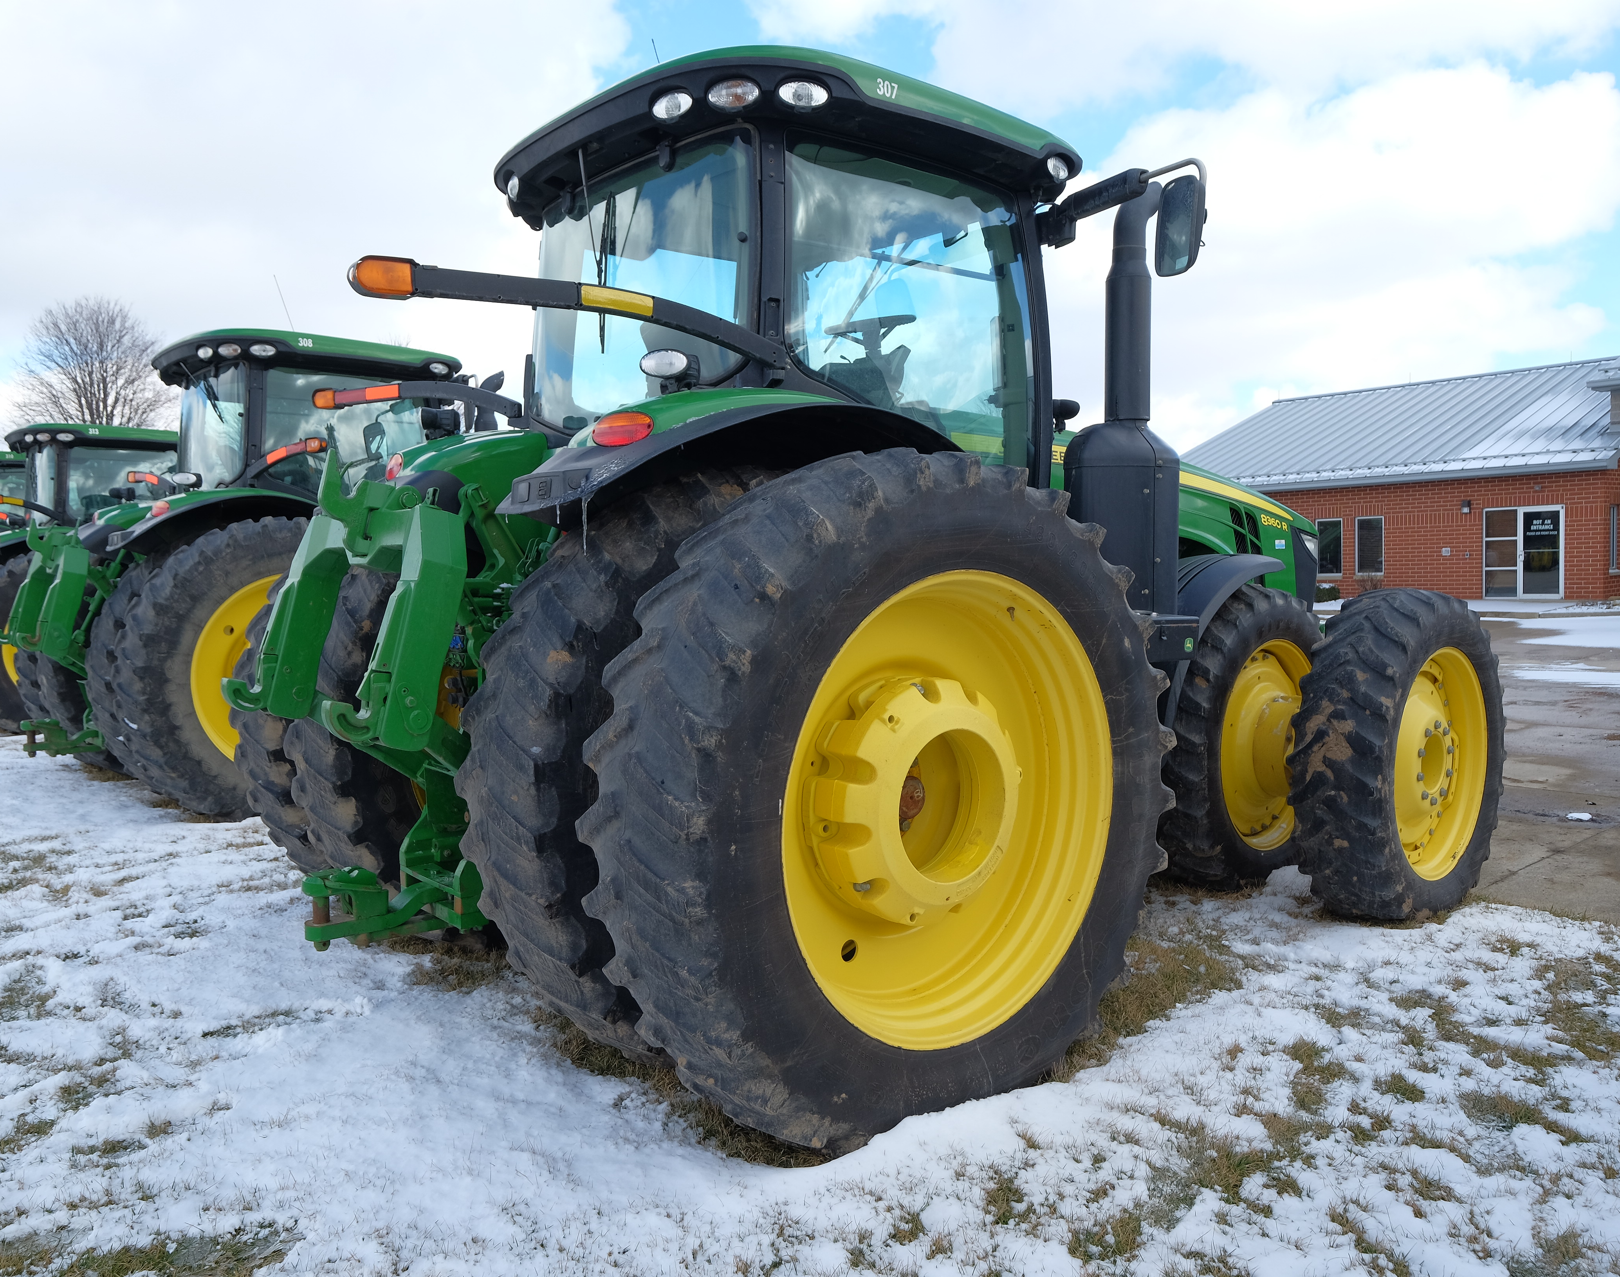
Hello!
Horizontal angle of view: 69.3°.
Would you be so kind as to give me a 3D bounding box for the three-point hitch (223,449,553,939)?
[{"bbox_3d":[-1.402,0.199,3.981,0.920,1.680,1.250,-1,3,-40],"label":"three-point hitch"}]

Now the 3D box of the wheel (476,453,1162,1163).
[{"bbox_3d":[0.069,0.431,3.703,2.000,1.950,1.235,-1,3,-40],"label":"wheel"}]

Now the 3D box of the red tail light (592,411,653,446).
[{"bbox_3d":[-0.536,-0.622,3.494,0.220,0.115,0.090,2,3,38],"label":"red tail light"}]

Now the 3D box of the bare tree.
[{"bbox_3d":[-24.521,-6.131,40.000,7.300,11.400,7.300,1,2,0],"label":"bare tree"}]

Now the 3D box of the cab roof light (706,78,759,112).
[{"bbox_3d":[-0.242,-1.791,3.878,0.180,0.100,0.090,2,3,22],"label":"cab roof light"}]

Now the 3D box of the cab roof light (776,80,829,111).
[{"bbox_3d":[-0.020,-1.772,3.850,0.165,0.100,0.090,1,2,3],"label":"cab roof light"}]

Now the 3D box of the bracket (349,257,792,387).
[{"bbox_3d":[-0.598,-0.908,3.360,1.430,0.220,0.100,-1,3,-40],"label":"bracket"}]

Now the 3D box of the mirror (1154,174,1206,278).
[{"bbox_3d":[1.364,-1.522,4.320,0.090,0.380,0.190,-1,3,-30],"label":"mirror"}]

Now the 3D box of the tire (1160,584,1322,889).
[{"bbox_3d":[2.185,0.505,5.855,1.530,1.500,0.380,-1,3,-40],"label":"tire"}]

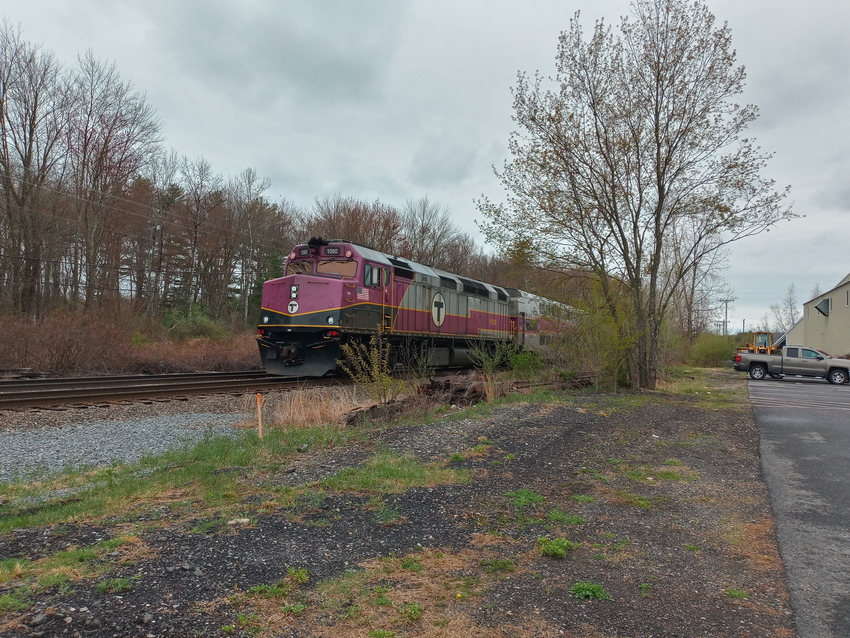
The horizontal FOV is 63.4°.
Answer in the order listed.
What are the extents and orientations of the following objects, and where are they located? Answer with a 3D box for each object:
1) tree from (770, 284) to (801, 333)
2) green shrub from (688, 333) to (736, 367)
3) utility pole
[{"bbox_3d":[52.421,0.393,100.000,4.500,11.400,4.400,-1,-3,27],"label":"tree"},{"bbox_3d":[25.920,2.777,62.000,4.300,3.100,3.800,-1,-3,23],"label":"green shrub"},{"bbox_3d":[50.991,1.771,116.000,2.450,9.900,0.300,-1,-3,22],"label":"utility pole"}]

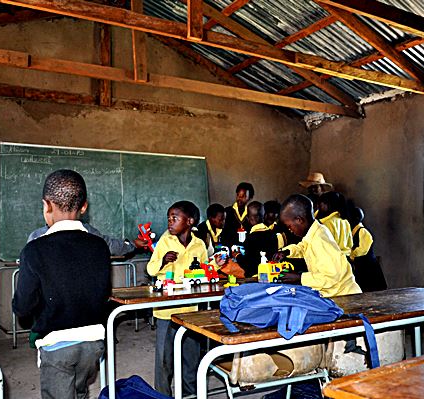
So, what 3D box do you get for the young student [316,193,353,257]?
[{"bbox_3d":[0.931,0.625,3.365,0.330,1.383,0.380,-1,-4,9],"label":"young student"}]

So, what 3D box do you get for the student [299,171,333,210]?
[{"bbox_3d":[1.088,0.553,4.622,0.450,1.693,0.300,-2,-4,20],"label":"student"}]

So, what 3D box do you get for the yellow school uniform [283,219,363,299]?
[{"bbox_3d":[0.691,0.375,2.810,0.420,0.480,0.380,-1,-4,9],"label":"yellow school uniform"}]

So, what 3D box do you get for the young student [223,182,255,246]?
[{"bbox_3d":[0.259,0.607,4.018,0.400,1.526,0.260,-1,-4,9],"label":"young student"}]

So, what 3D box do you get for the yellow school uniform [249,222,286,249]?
[{"bbox_3d":[0.438,0.360,3.684,0.360,0.420,0.260,-2,-4,15],"label":"yellow school uniform"}]

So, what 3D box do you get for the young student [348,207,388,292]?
[{"bbox_3d":[1.333,0.702,3.860,0.360,1.286,0.380,-1,-4,6],"label":"young student"}]

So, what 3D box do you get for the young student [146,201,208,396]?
[{"bbox_3d":[-0.219,0.657,3.013,0.420,1.303,0.280,-1,-4,6],"label":"young student"}]

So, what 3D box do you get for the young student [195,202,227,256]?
[{"bbox_3d":[-0.004,0.692,3.712,0.380,1.321,0.300,1,-4,-27],"label":"young student"}]

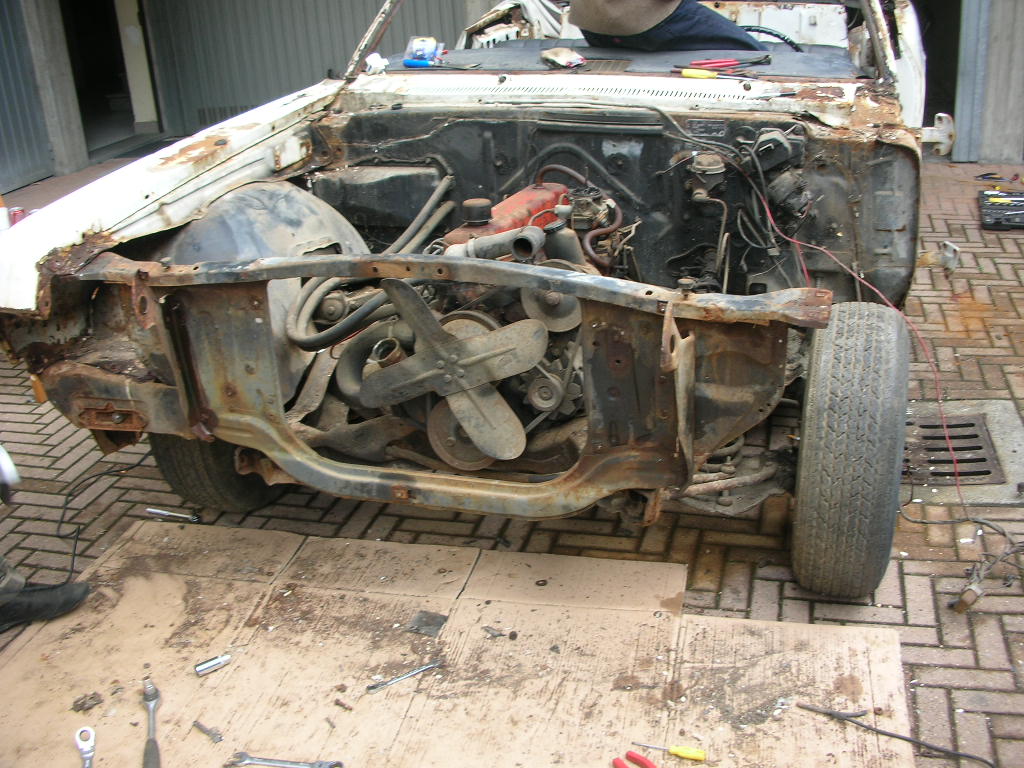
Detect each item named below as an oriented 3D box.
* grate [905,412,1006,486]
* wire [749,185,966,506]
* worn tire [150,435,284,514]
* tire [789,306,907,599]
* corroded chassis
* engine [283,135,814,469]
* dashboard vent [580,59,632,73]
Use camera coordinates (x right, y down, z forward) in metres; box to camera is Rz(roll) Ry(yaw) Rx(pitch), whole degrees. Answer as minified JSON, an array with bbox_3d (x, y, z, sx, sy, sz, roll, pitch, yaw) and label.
[{"bbox_3d":[1.060,0.173,2.736,0.385,0.040,0.385,1,23,14],"label":"grate"},{"bbox_3d":[0.743,-0.025,2.274,0.540,0.740,0.480,5,24,21],"label":"wire"},{"bbox_3d":[-0.698,0.021,2.627,0.170,0.595,0.595,1,23,14],"label":"worn tire"},{"bbox_3d":[0.665,0.133,2.109,0.172,0.595,0.595,2,24,15],"label":"tire"},{"bbox_3d":[-0.201,-0.010,1.954,1.540,0.520,0.320,5,24,21],"label":"corroded chassis"},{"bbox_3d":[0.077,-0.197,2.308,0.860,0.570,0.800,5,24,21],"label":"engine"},{"bbox_3d":[0.234,-0.831,2.730,0.165,0.020,0.100,5,34,21],"label":"dashboard vent"}]

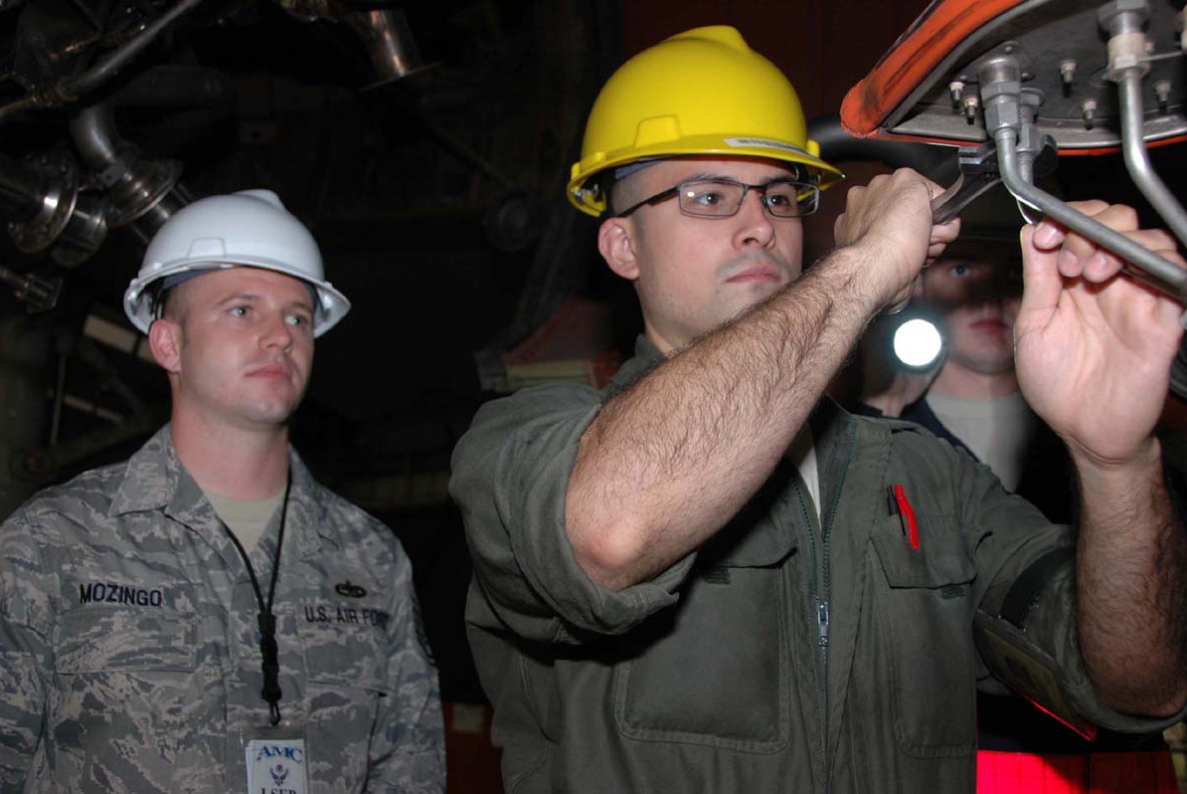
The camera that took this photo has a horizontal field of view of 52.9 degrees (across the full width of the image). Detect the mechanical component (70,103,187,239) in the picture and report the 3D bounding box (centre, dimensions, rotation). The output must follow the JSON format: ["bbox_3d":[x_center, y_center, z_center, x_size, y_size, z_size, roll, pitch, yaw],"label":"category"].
[{"bbox_3d":[-0.801,-0.387,2.050,0.200,0.230,0.200,2,3,30],"label":"mechanical component"}]

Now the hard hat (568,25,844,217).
[{"bbox_3d":[0.097,-0.251,1.075,0.226,0.168,0.280,1,-8,-32],"label":"hard hat"}]

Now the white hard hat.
[{"bbox_3d":[-0.398,-0.159,1.345,0.280,0.168,0.226,-19,-25,36],"label":"white hard hat"}]

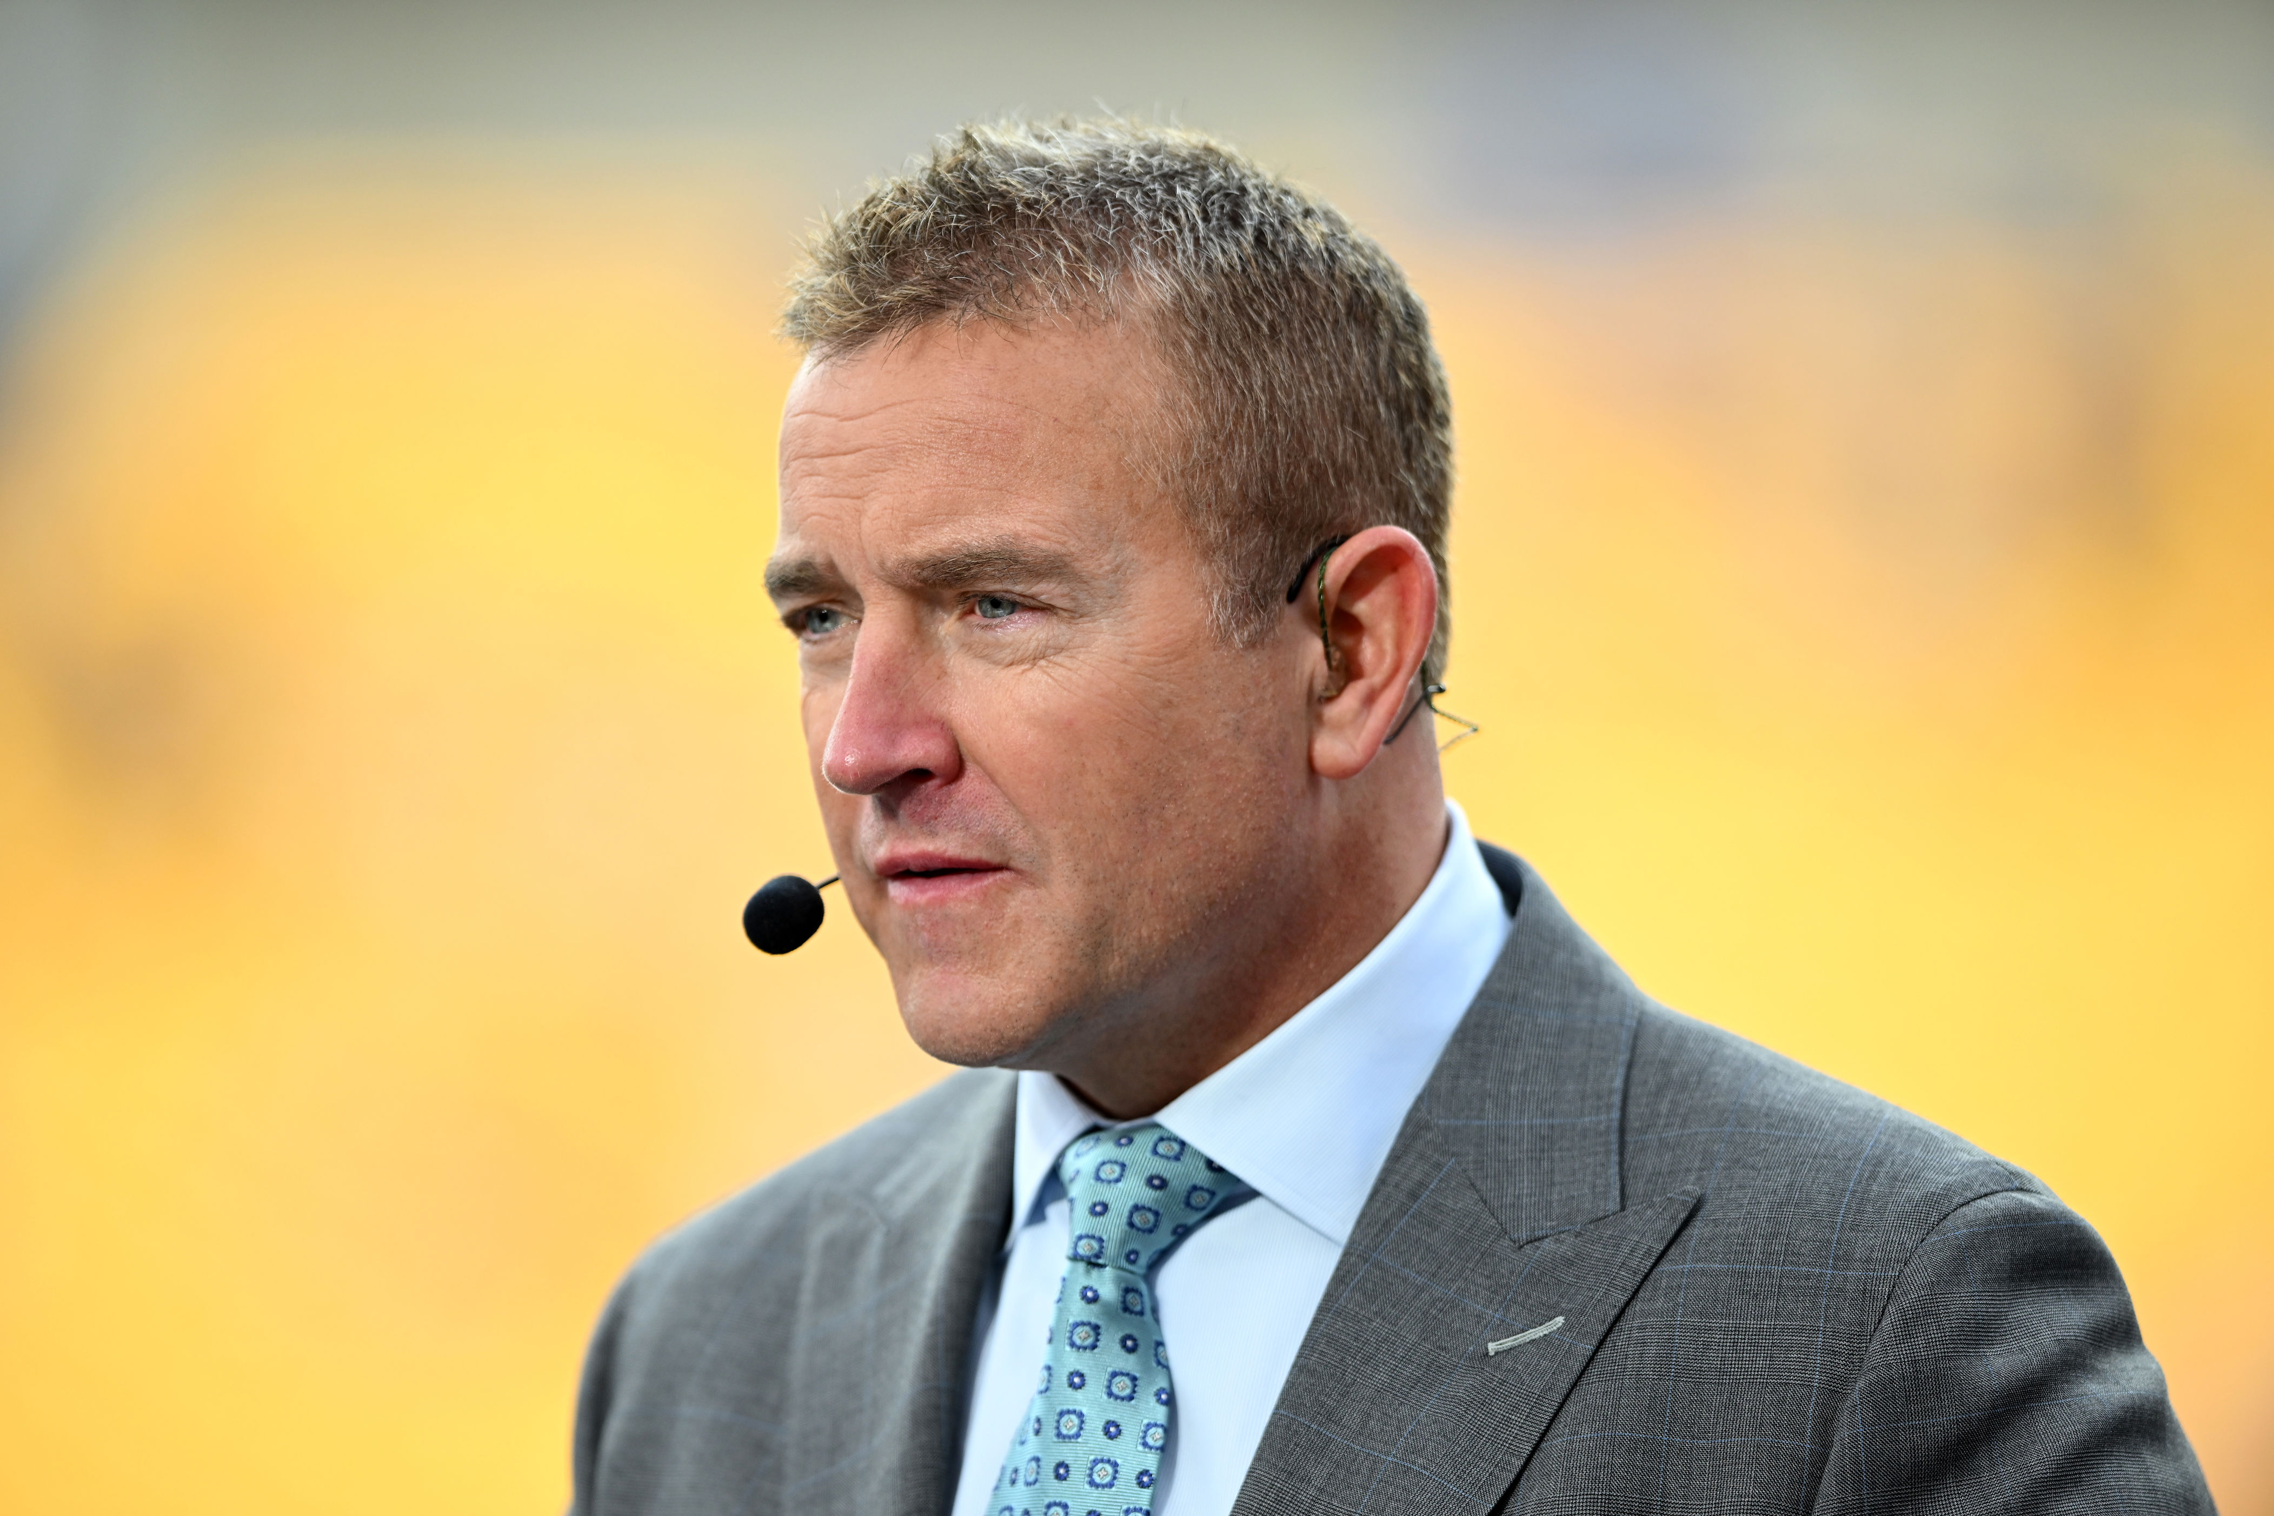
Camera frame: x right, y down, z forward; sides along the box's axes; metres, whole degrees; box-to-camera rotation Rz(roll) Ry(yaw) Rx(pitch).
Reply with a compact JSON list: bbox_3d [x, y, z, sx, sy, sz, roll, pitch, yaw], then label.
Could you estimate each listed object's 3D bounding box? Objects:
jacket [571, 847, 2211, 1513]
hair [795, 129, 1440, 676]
[{"bbox_3d":[0.060,0.400,6.750,0.560,0.770,0.340,-1,-2,38],"label":"jacket"},{"bbox_3d":[-0.004,-0.092,6.720,0.170,0.165,0.200,-2,-2,43],"label":"hair"}]

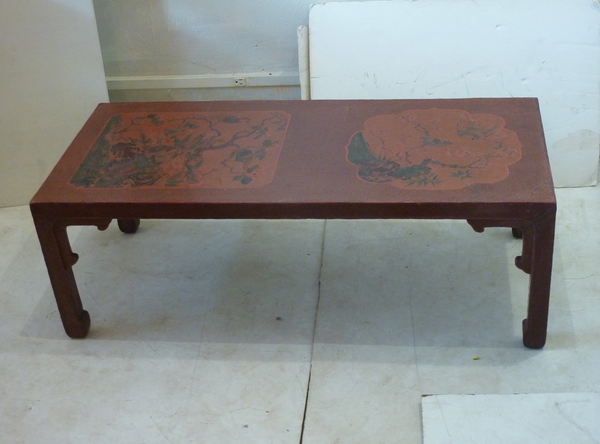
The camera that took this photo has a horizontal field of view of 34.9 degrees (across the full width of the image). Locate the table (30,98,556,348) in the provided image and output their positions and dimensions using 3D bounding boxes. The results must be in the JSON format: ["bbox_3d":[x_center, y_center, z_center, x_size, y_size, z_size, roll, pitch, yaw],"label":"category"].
[{"bbox_3d":[0.009,-0.012,2.251,1.092,0.368,0.486,0,32,9],"label":"table"}]

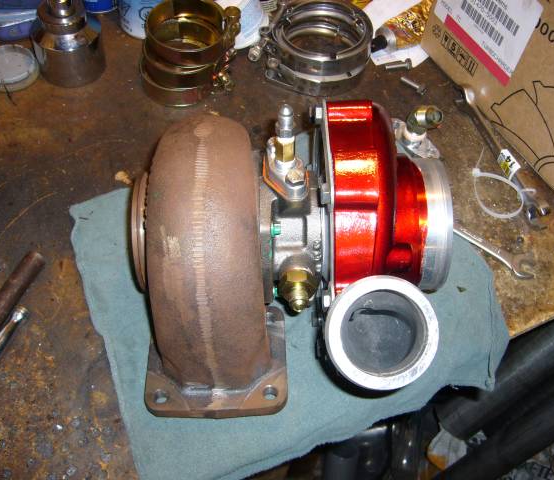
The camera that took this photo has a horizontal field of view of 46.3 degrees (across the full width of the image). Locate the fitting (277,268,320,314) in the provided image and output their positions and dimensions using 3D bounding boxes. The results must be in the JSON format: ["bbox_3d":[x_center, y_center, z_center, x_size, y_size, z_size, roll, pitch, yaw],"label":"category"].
[{"bbox_3d":[0.015,0.035,0.445,0.028,0.026,0.027,-1,38,-1],"label":"fitting"}]

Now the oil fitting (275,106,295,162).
[{"bbox_3d":[0.006,-0.075,0.450,0.015,0.042,0.015,-1,38,-1],"label":"oil fitting"}]

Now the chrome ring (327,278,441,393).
[{"bbox_3d":[0.061,0.055,0.381,0.065,0.020,0.065,-1,85,-1],"label":"chrome ring"}]

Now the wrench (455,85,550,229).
[{"bbox_3d":[0.236,-0.093,0.689,0.030,0.012,0.192,-12,59,-7],"label":"wrench"}]

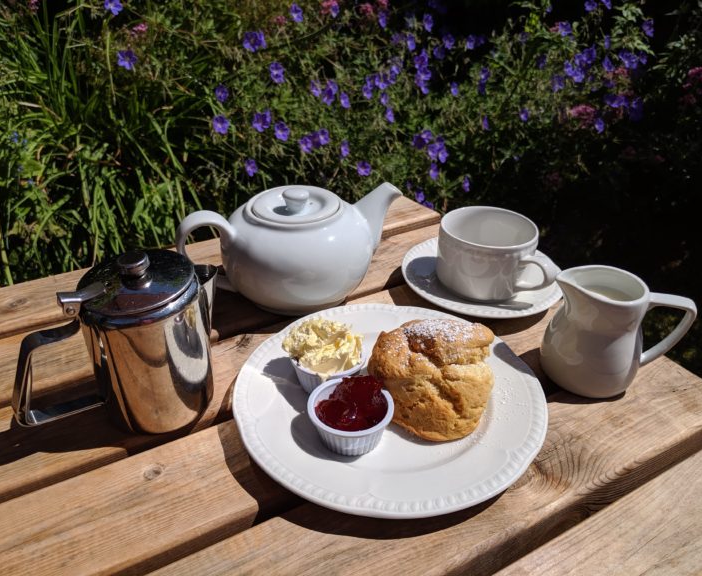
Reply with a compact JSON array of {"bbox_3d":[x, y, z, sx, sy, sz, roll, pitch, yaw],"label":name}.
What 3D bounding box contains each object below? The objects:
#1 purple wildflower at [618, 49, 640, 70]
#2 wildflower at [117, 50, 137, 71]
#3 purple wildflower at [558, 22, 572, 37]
[{"bbox_3d":[0.695,-0.572,1.500,0.053,0.053,0.034,14,34,20],"label":"purple wildflower"},{"bbox_3d":[-0.530,-0.539,1.420,0.046,0.046,0.028,-11,34,-17],"label":"wildflower"},{"bbox_3d":[0.552,-0.669,1.550,0.034,0.034,0.026,10,33,15],"label":"purple wildflower"}]

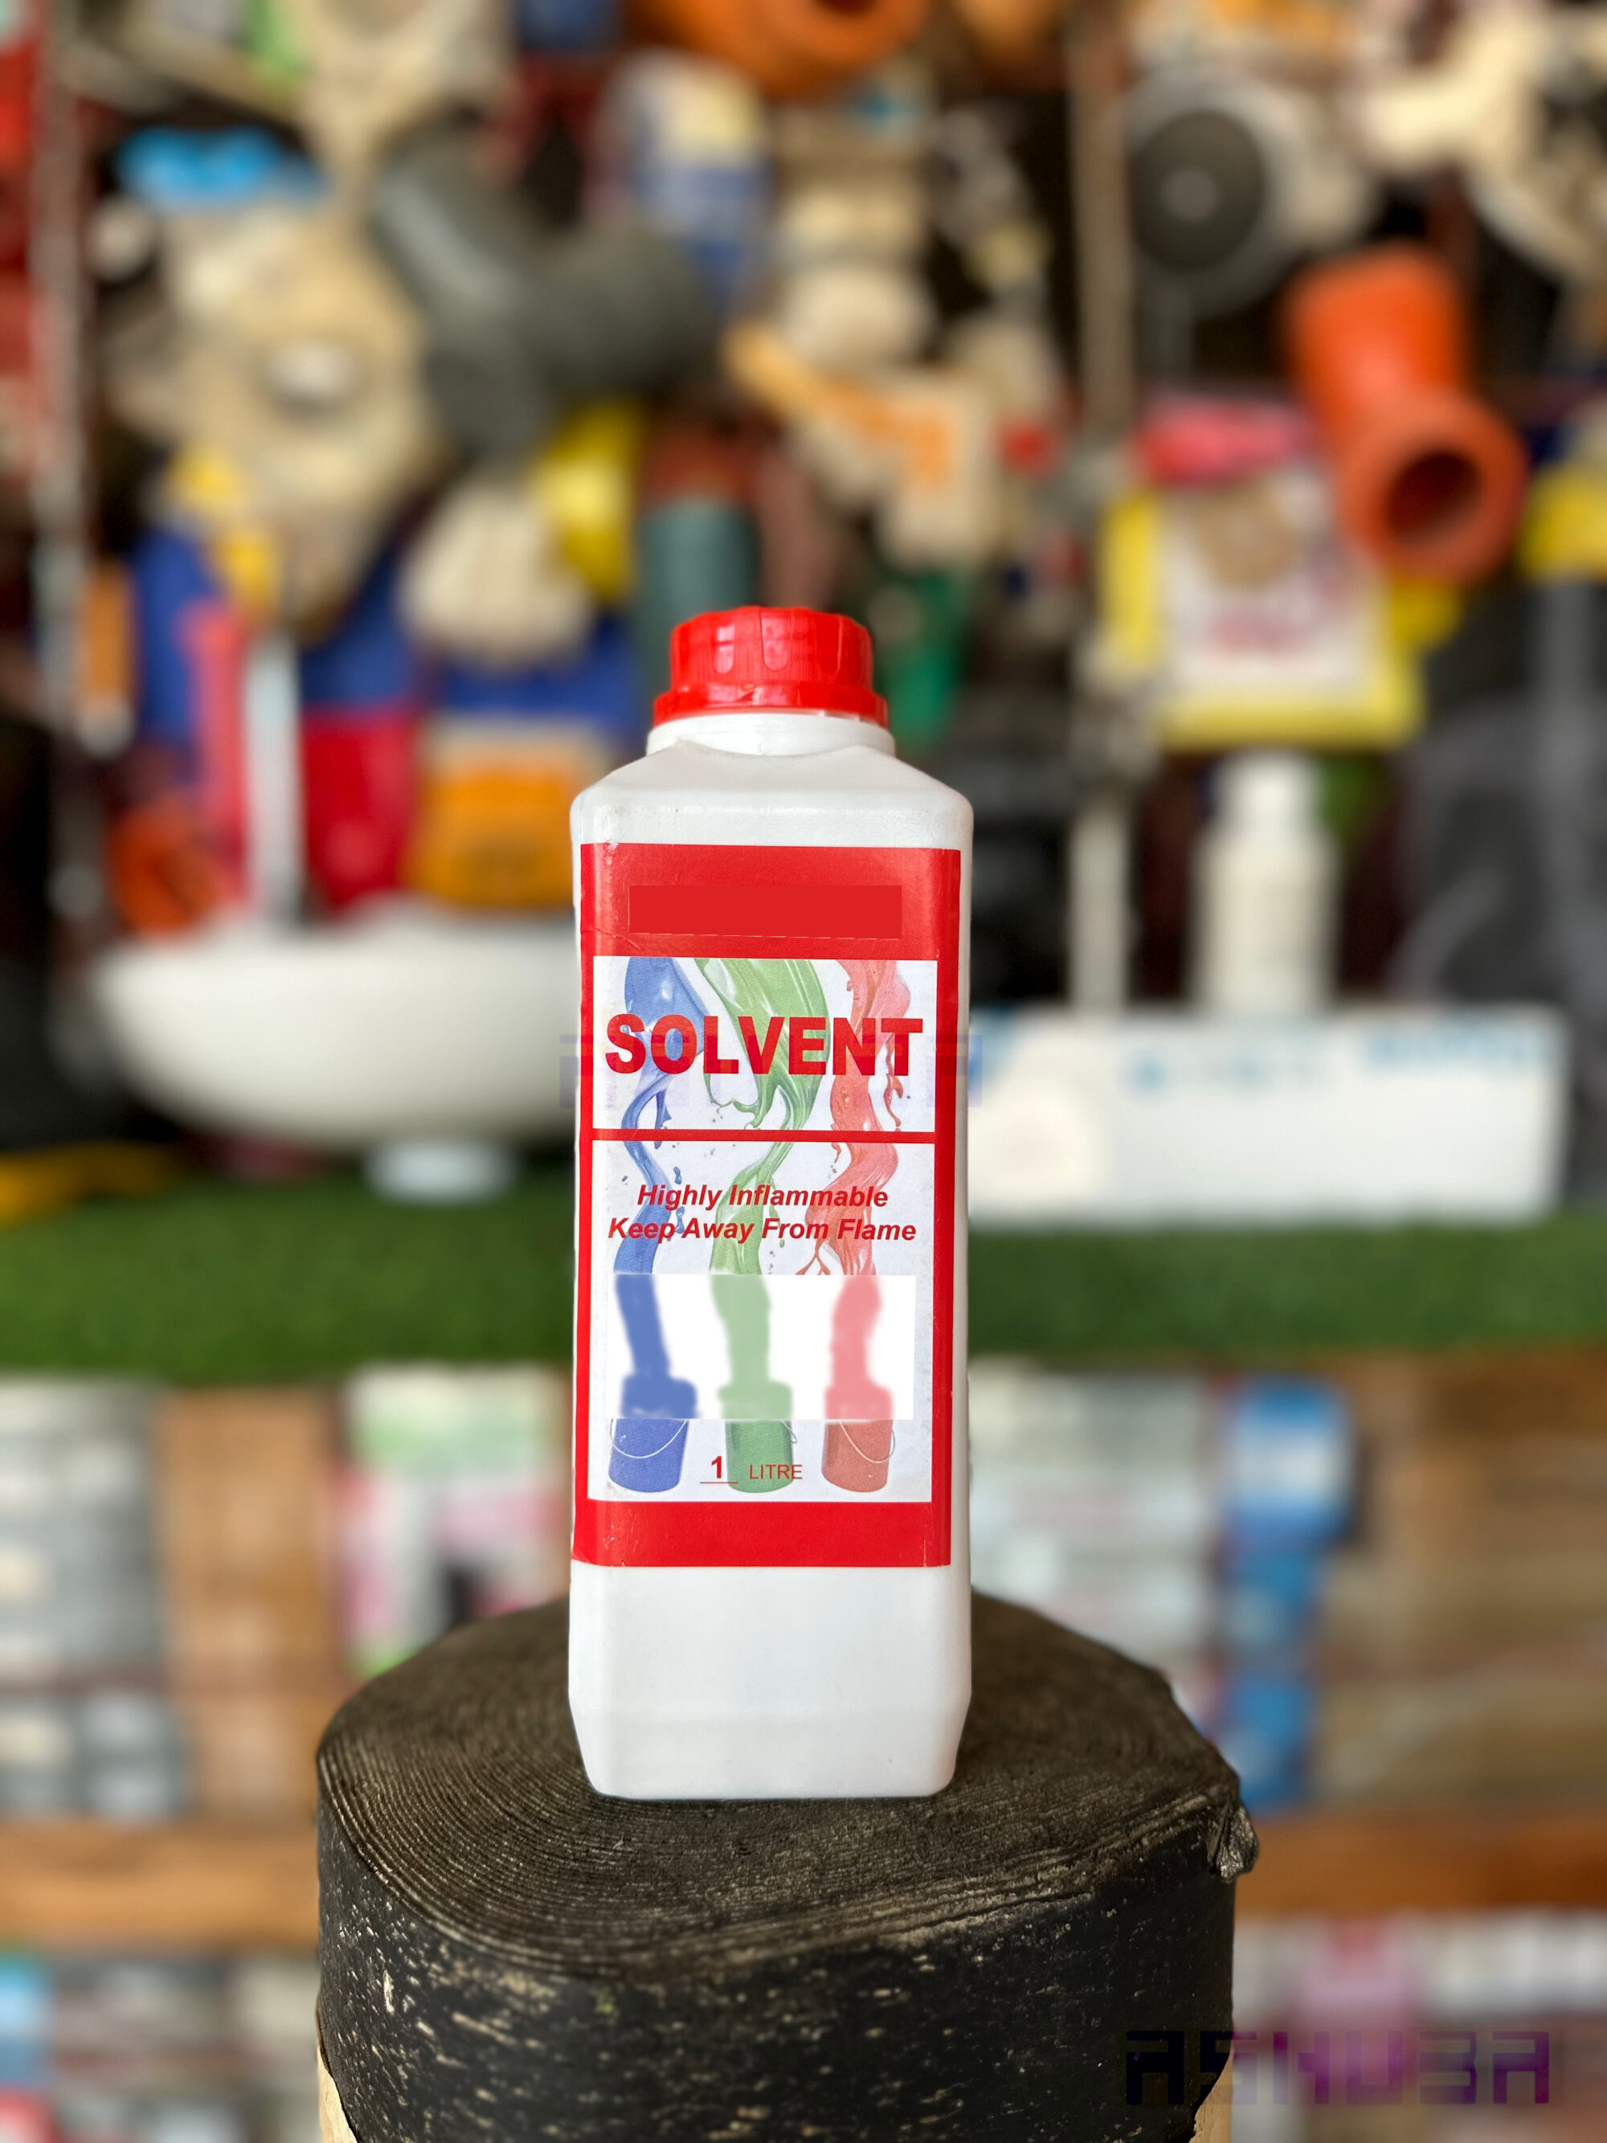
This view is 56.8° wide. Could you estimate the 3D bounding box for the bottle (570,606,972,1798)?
[{"bbox_3d":[-0.007,0.023,0.323,0.078,0.234,0.078,0,1,-1],"label":"bottle"}]

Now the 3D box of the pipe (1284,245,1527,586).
[{"bbox_3d":[0.412,-0.443,1.030,0.128,0.205,0.172,0,1,-2],"label":"pipe"}]

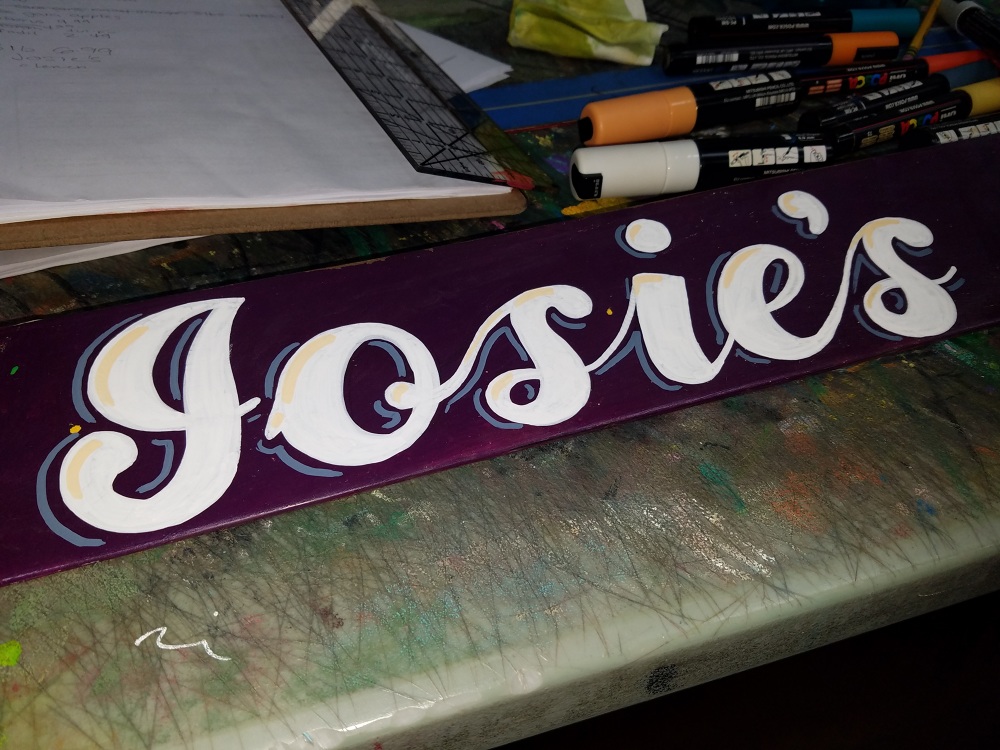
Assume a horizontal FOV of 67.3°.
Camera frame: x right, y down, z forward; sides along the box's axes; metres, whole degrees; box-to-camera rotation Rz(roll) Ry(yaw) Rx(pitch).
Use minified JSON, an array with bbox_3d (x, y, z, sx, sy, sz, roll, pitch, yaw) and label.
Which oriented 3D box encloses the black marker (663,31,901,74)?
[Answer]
[{"bbox_3d":[0.162,-0.183,0.426,0.145,0.017,0.017,-8,47,-10],"label":"black marker"}]

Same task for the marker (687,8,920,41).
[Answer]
[{"bbox_3d":[0.182,-0.207,0.446,0.147,0.017,0.017,-6,47,-9],"label":"marker"}]

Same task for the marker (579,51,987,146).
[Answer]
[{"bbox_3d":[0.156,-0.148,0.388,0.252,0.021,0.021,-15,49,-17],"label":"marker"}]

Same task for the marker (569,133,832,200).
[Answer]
[{"bbox_3d":[0.094,-0.094,0.333,0.133,0.022,0.022,-7,47,-10],"label":"marker"}]

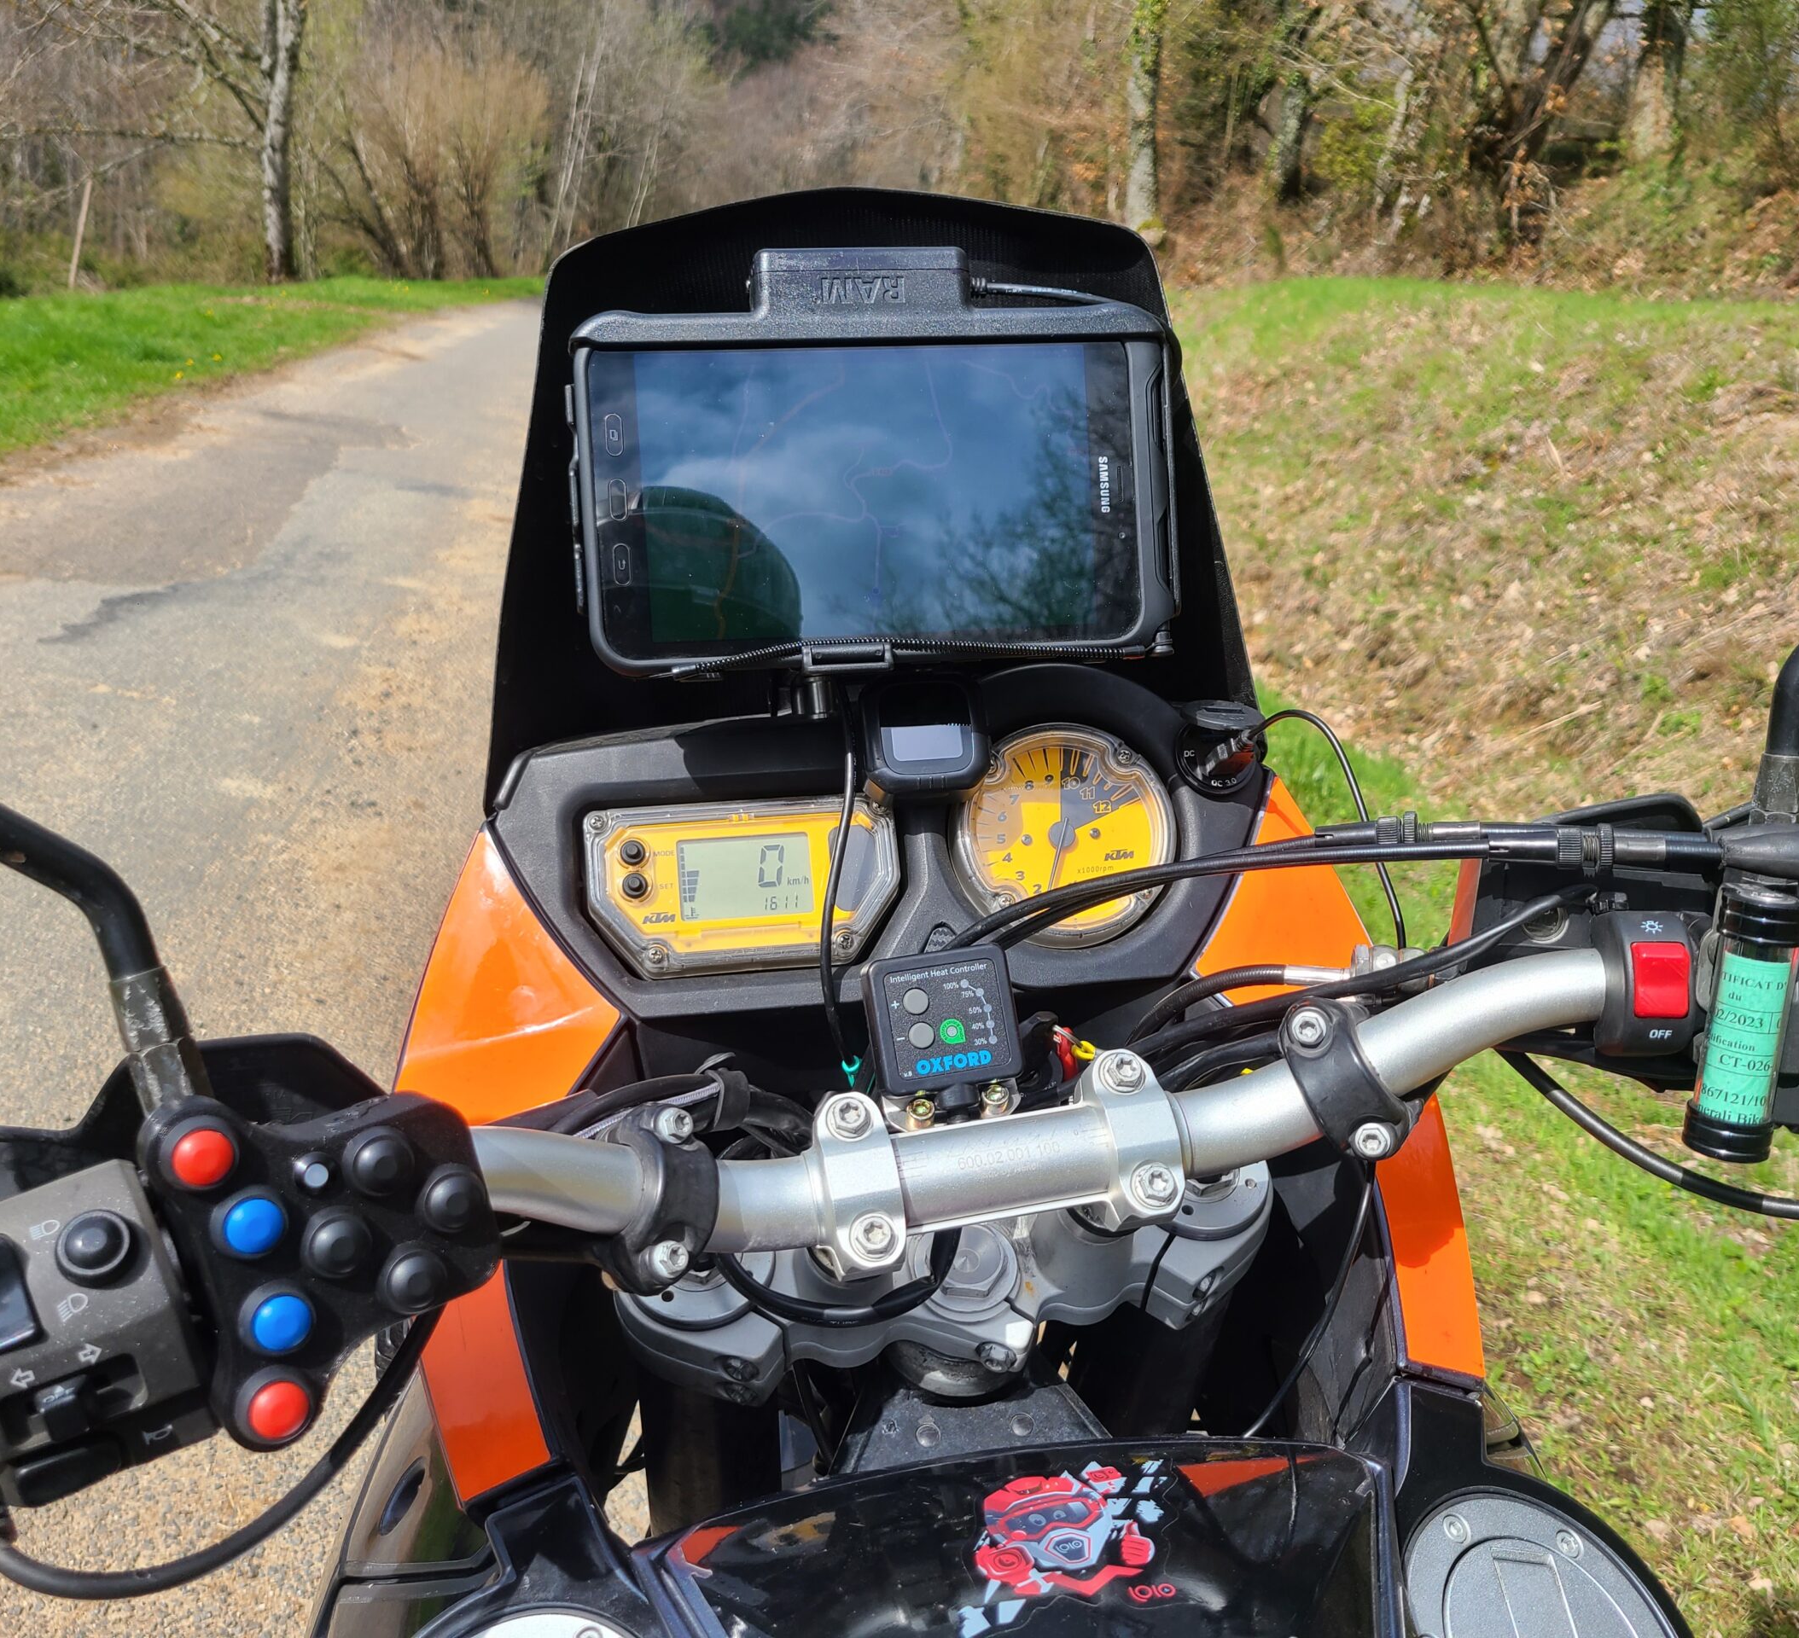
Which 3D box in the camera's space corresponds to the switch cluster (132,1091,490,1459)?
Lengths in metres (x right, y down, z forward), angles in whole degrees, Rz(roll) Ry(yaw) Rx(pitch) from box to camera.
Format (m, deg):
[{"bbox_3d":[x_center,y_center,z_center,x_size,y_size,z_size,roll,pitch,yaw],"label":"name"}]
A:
[{"bbox_3d":[-0.149,0.115,0.422,0.075,0.085,0.036,-16,8,-30],"label":"switch cluster"}]

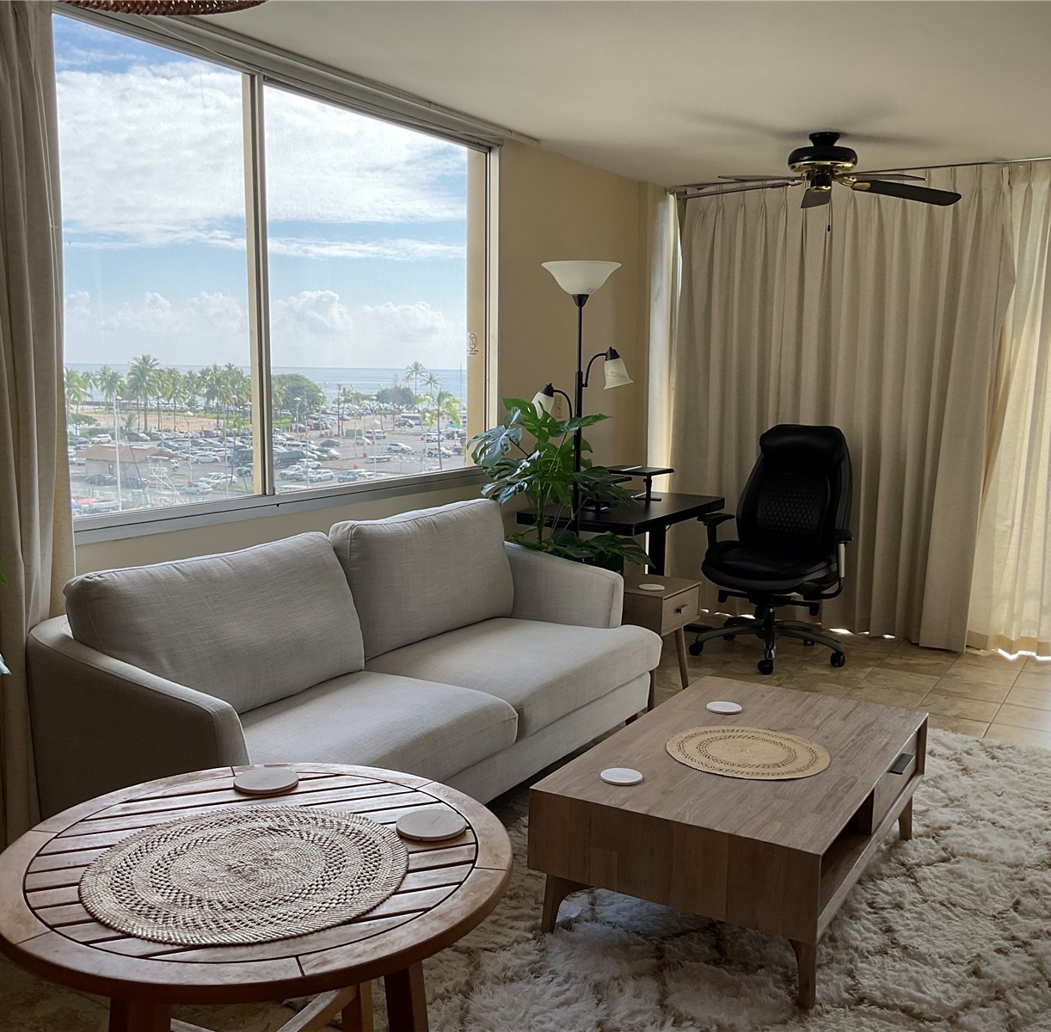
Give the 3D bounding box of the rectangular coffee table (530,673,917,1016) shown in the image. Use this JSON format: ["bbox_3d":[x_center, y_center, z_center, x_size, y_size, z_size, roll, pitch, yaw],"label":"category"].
[{"bbox_3d":[0.615,0.820,3.183,0.718,0.372,1.201,5,8,29],"label":"rectangular coffee table"}]

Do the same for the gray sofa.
[{"bbox_3d":[-0.376,0.519,3.668,0.851,0.879,2.174,5,8,29],"label":"gray sofa"}]

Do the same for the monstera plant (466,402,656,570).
[{"bbox_3d":[0.144,0.133,4.881,0.730,1.344,0.650,1,7,0],"label":"monstera plant"}]

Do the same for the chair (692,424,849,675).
[{"bbox_3d":[1.232,0.129,5.730,0.670,1.158,0.690,5,9,33],"label":"chair"}]

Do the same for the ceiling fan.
[{"bbox_3d":[1.303,-1.530,5.070,1.187,0.286,1.187,5,8,29],"label":"ceiling fan"}]

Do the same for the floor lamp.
[{"bbox_3d":[0.225,-0.133,4.918,0.450,1.865,0.380,1,7,0],"label":"floor lamp"}]

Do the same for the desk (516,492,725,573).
[{"bbox_3d":[0.511,0.319,5.787,0.622,0.751,1.230,5,8,29],"label":"desk"}]

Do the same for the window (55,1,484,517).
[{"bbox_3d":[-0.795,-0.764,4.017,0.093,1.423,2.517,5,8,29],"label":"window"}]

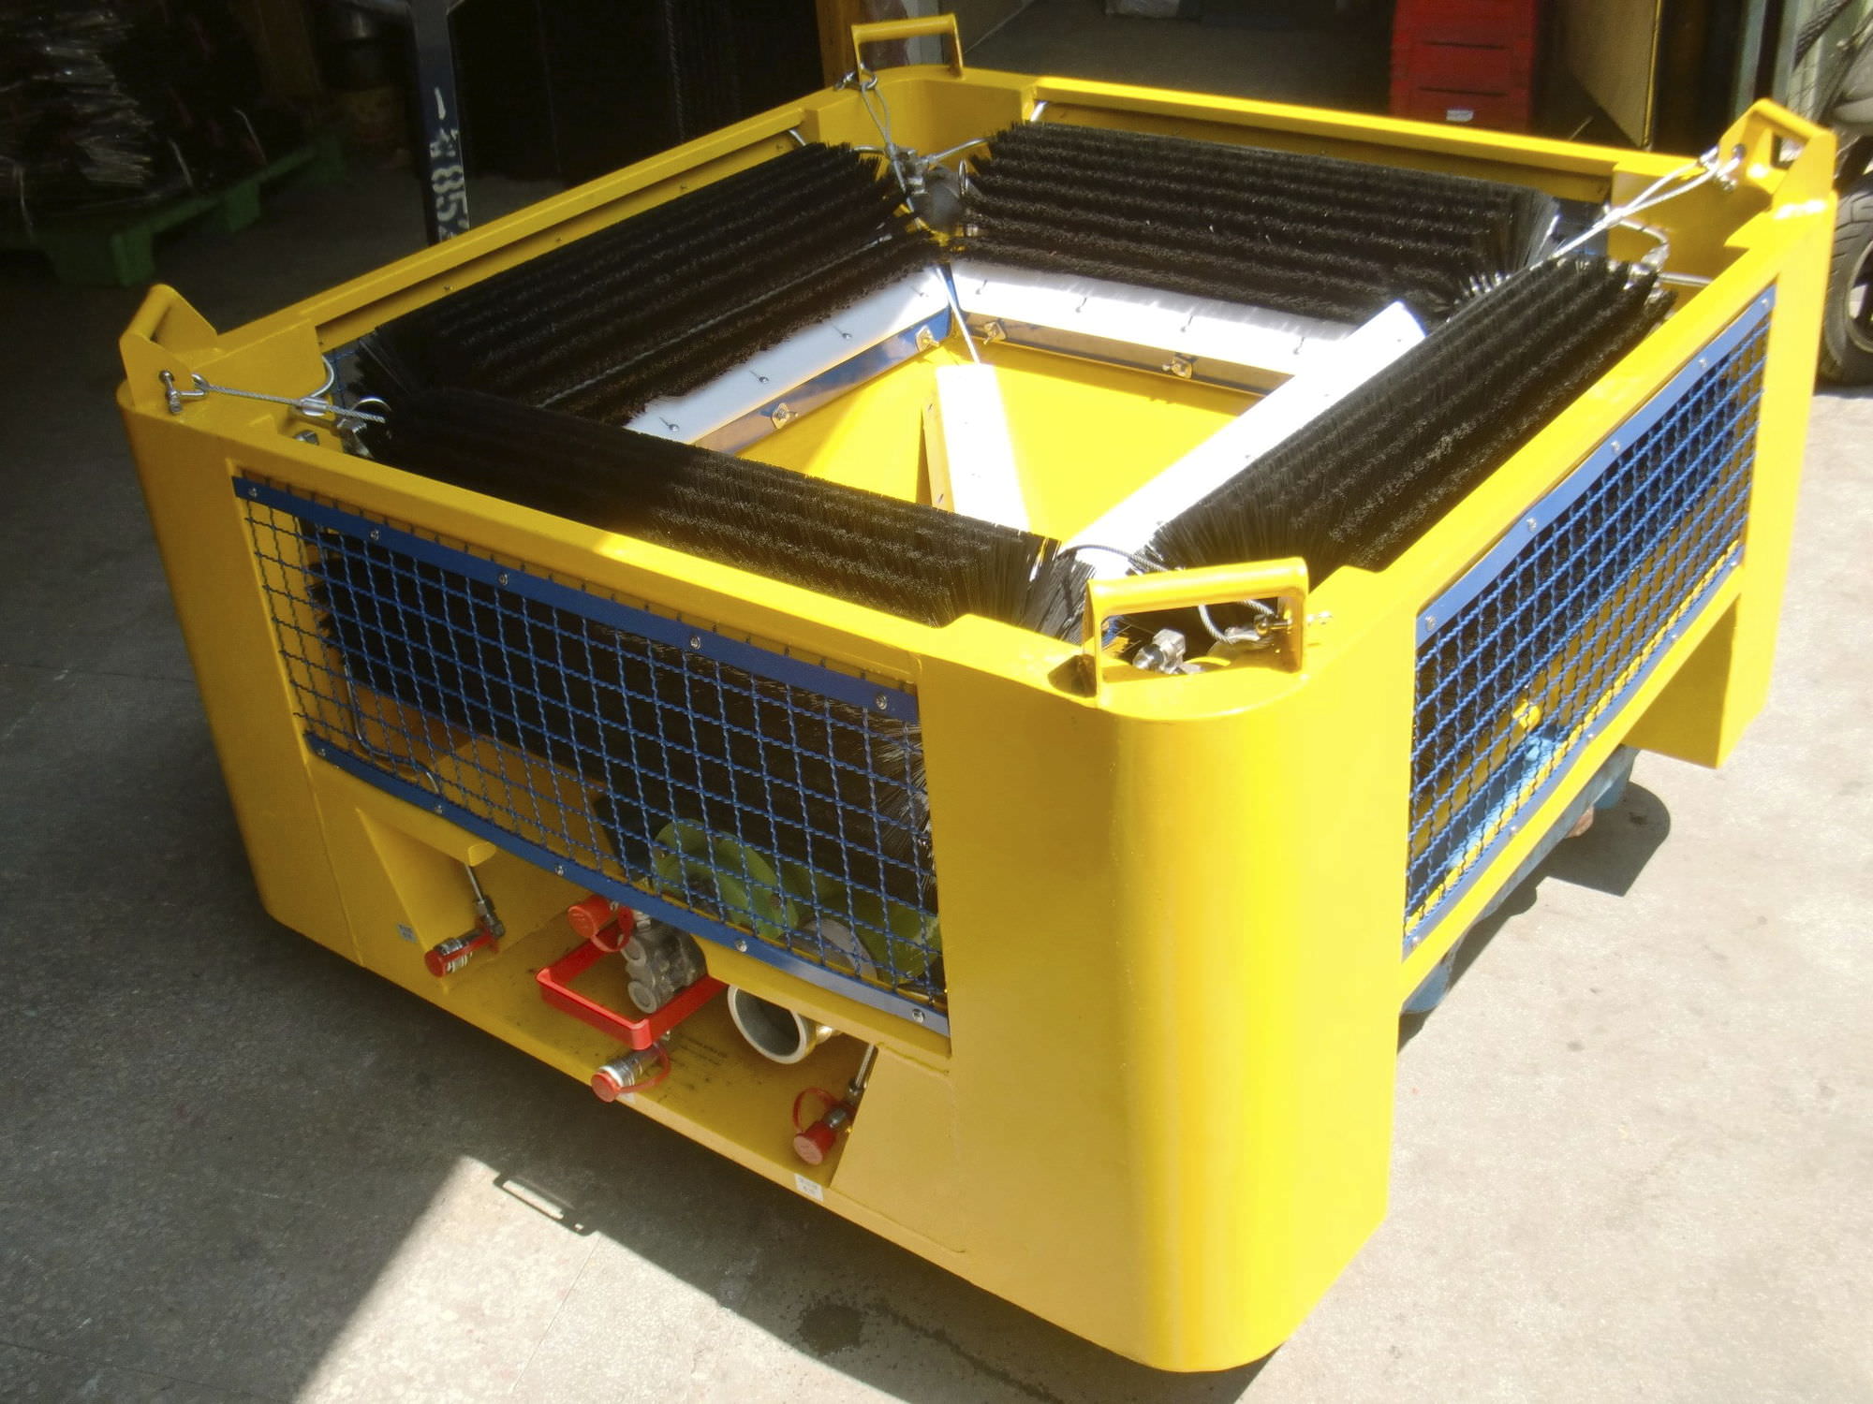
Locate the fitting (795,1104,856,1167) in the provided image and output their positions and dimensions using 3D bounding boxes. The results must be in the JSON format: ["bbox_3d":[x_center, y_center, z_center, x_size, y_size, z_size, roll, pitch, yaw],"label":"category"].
[{"bbox_3d":[-0.100,0.410,1.980,0.042,0.042,0.070,16,36,30],"label":"fitting"}]

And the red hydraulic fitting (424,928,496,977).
[{"bbox_3d":[-0.516,0.270,2.266,0.040,0.042,0.078,23,40,38],"label":"red hydraulic fitting"}]

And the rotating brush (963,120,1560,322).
[{"bbox_3d":[0.451,-0.567,2.776,0.812,0.342,0.342,18,37,33],"label":"rotating brush"}]

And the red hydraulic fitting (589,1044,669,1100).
[{"bbox_3d":[-0.313,0.376,2.118,0.043,0.040,0.075,20,38,35],"label":"red hydraulic fitting"}]

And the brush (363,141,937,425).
[{"bbox_3d":[-0.360,-0.446,2.670,0.342,0.342,0.827,18,37,33],"label":"brush"}]

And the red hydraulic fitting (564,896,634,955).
[{"bbox_3d":[-0.346,0.220,2.143,0.046,0.048,0.062,18,37,33],"label":"red hydraulic fitting"}]

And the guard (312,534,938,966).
[{"bbox_3d":[-0.341,0.030,1.921,0.863,0.342,0.022,18,37,33],"label":"guard"}]

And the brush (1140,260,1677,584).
[{"bbox_3d":[0.513,-0.167,2.090,0.342,0.342,0.812,18,37,33],"label":"brush"}]

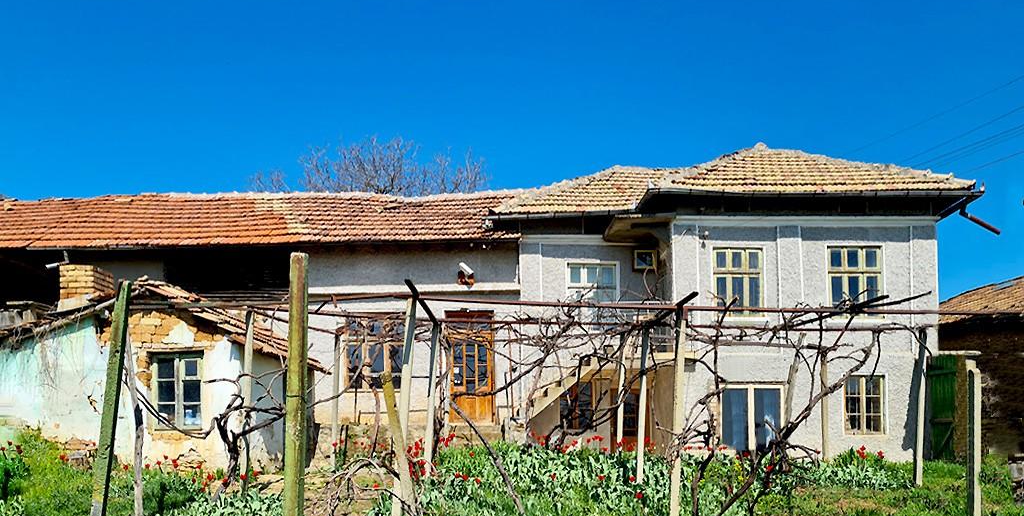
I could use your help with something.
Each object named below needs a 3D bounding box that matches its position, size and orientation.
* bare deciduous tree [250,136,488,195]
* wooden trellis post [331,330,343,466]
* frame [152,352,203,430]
[{"bbox_3d":[-5.003,1.036,27.000,8.200,10.500,8.000,-1,-5,0],"label":"bare deciduous tree"},{"bbox_3d":[-2.979,2.367,13.000,0.100,2.273,0.100,1,-5,0],"label":"wooden trellis post"},{"bbox_3d":[-5.132,2.048,11.800,0.770,1.190,0.120,-1,-5,0],"label":"frame"}]

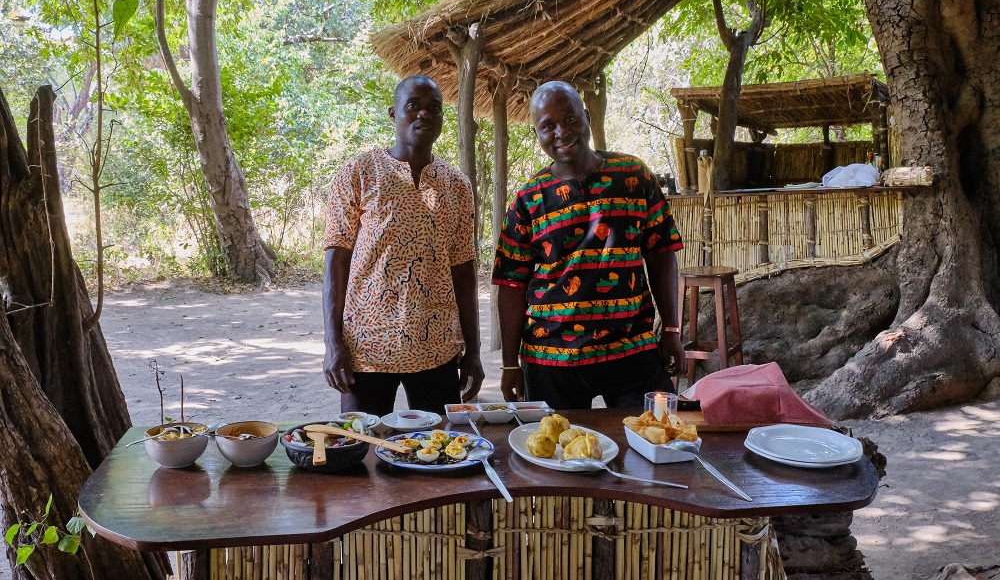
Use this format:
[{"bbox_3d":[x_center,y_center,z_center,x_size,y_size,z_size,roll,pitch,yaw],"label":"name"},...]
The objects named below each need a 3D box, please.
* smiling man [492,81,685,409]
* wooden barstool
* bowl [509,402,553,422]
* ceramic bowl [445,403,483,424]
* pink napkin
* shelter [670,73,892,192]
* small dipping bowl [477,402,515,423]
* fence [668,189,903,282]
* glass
[{"bbox_3d":[0.265,0.240,2.699,0.563,1.700,0.360,1,9,5],"label":"smiling man"},{"bbox_3d":[1.264,0.279,5.423,0.385,0.790,0.385,2,9,12],"label":"wooden barstool"},{"bbox_3d":[0.078,0.302,2.217,0.086,0.037,0.082,-1,9,-5],"label":"bowl"},{"bbox_3d":[-0.089,0.305,2.200,0.086,0.037,0.082,-1,9,-5],"label":"ceramic bowl"},{"bbox_3d":[0.627,0.246,2.219,0.325,0.115,0.230,0,9,2],"label":"pink napkin"},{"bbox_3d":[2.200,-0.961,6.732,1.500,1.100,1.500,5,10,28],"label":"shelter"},{"bbox_3d":[-0.005,0.304,2.208,0.086,0.037,0.082,-1,9,-5],"label":"small dipping bowl"},{"bbox_3d":[1.950,-0.369,6.136,1.570,0.650,0.220,1,9,5],"label":"fence"},{"bbox_3d":[0.385,0.295,2.124,0.081,0.080,0.081,0,9,0],"label":"glass"}]

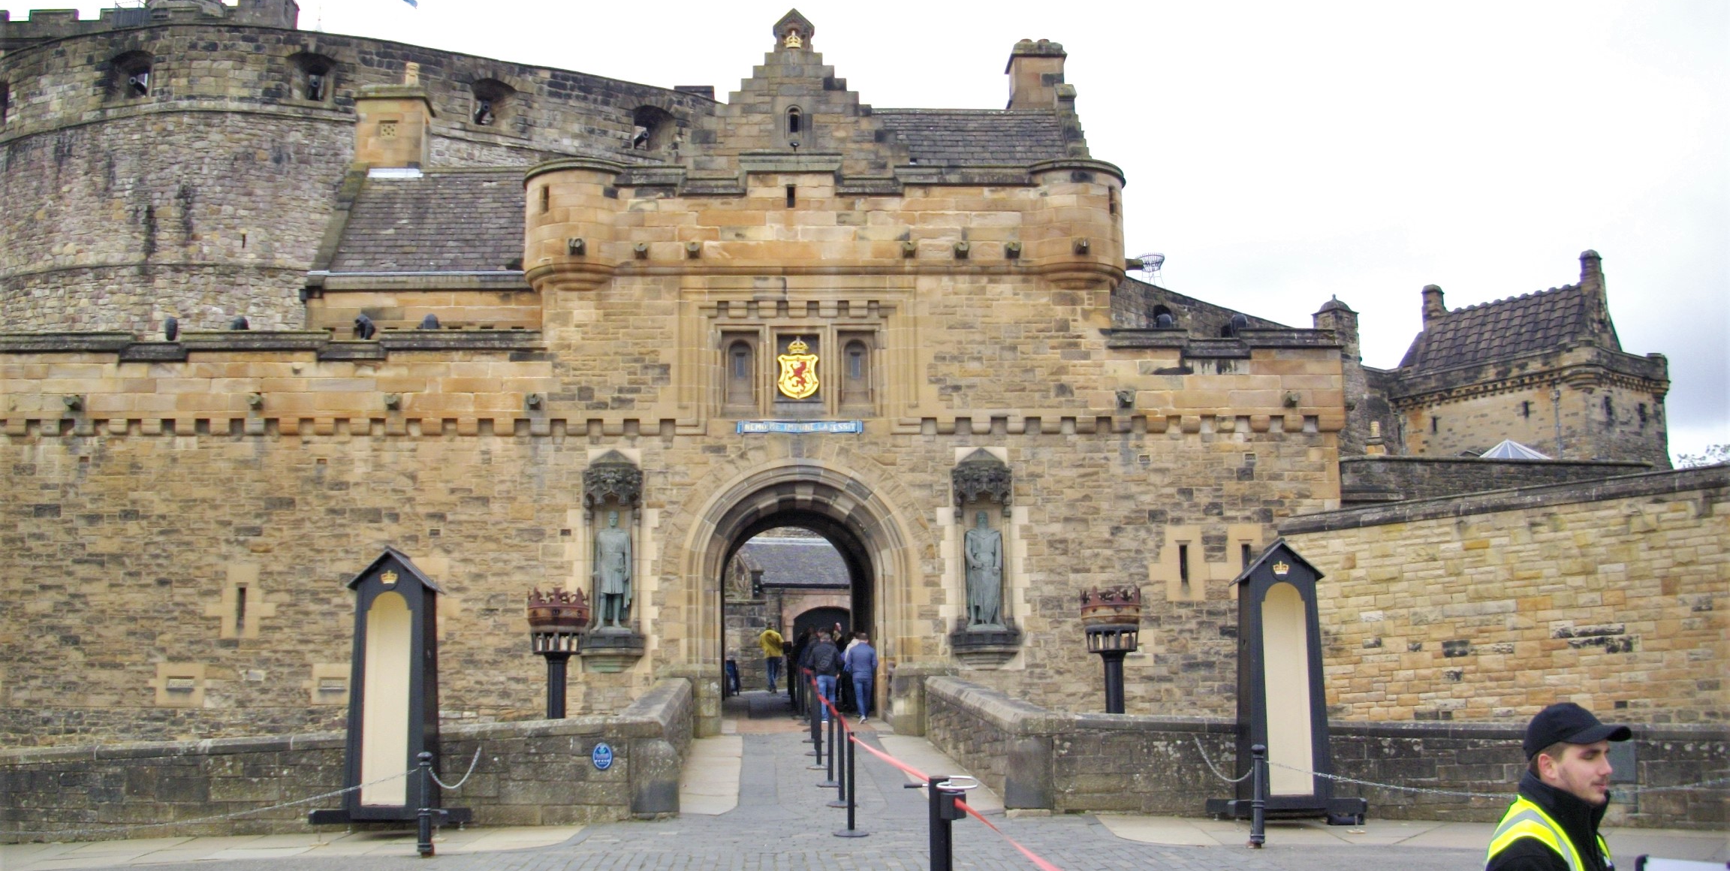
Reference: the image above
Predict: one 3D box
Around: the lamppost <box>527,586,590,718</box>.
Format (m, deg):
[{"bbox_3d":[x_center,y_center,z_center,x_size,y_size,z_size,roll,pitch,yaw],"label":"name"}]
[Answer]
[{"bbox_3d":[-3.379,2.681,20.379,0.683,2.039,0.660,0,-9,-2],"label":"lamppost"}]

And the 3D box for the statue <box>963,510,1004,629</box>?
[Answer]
[{"bbox_3d":[2.364,2.669,36.966,0.813,2.406,0.600,0,-9,-2],"label":"statue"}]

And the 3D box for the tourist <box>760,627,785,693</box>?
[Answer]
[{"bbox_3d":[-2.310,5.569,46.130,0.606,1.691,0.400,-1,-9,7],"label":"tourist"}]

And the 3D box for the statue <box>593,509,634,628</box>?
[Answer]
[{"bbox_3d":[-5.007,2.639,36.731,0.802,2.364,0.600,0,-9,-2],"label":"statue"}]

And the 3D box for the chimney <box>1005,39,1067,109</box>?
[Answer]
[{"bbox_3d":[4.092,-8.472,43.892,1.353,1.974,1.350,0,-9,-2],"label":"chimney"}]

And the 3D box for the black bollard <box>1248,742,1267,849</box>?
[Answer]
[{"bbox_3d":[3.578,3.275,16.822,0.149,0.966,0.140,0,-9,-2],"label":"black bollard"}]

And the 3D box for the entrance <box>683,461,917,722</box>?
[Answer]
[{"bbox_3d":[-1.320,3.102,37.235,4.732,5.246,1.300,0,-9,-2],"label":"entrance"}]

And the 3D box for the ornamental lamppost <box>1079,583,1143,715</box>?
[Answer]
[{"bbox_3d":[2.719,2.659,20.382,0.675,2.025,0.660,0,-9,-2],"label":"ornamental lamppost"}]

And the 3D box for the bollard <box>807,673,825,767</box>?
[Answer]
[{"bbox_3d":[-0.618,3.975,24.875,0.327,1.032,0.340,0,-9,-2],"label":"bollard"}]

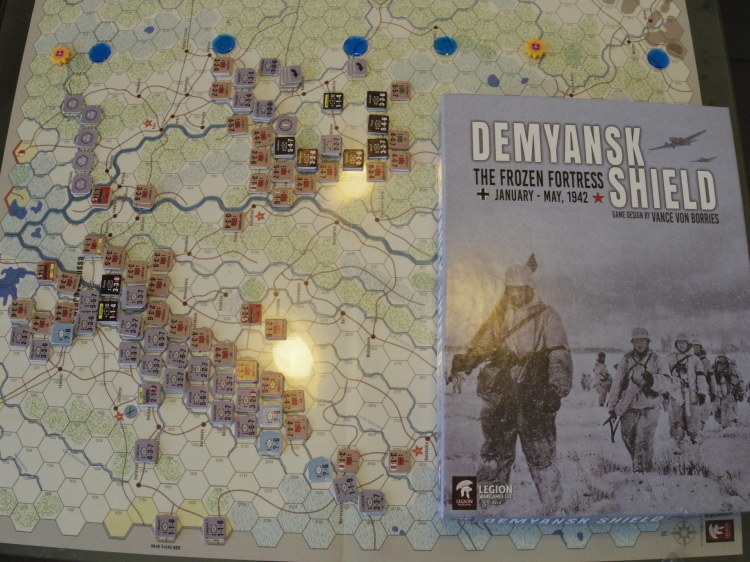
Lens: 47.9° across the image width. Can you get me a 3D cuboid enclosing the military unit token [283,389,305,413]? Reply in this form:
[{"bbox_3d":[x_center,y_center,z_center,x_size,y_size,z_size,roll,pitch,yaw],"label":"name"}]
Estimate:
[{"bbox_3d":[-0.055,0.083,0.581,0.015,0.003,0.015,1,73,0],"label":"military unit token"}]

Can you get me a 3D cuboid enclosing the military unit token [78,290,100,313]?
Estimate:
[{"bbox_3d":[-0.206,0.015,0.611,0.015,0.003,0.015,1,73,1],"label":"military unit token"}]

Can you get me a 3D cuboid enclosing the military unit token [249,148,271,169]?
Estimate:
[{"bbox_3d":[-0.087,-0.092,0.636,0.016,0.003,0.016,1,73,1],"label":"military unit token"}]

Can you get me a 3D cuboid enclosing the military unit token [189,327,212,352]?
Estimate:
[{"bbox_3d":[-0.122,0.042,0.592,0.015,0.003,0.015,1,73,1],"label":"military unit token"}]

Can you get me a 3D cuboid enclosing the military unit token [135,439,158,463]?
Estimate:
[{"bbox_3d":[-0.159,0.118,0.587,0.015,0.003,0.015,-1,72,1],"label":"military unit token"}]

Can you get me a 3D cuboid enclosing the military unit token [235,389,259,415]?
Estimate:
[{"bbox_3d":[-0.089,0.083,0.584,0.016,0.004,0.016,1,73,1],"label":"military unit token"}]

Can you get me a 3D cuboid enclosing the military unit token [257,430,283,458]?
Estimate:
[{"bbox_3d":[-0.071,0.110,0.572,0.016,0.004,0.016,1,73,0],"label":"military unit token"}]

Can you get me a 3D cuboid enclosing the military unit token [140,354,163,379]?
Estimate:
[{"bbox_3d":[-0.156,0.060,0.591,0.015,0.004,0.015,1,73,1],"label":"military unit token"}]

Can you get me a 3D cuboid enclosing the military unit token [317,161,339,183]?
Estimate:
[{"bbox_3d":[-0.037,-0.084,0.648,0.015,0.003,0.015,1,73,2],"label":"military unit token"}]

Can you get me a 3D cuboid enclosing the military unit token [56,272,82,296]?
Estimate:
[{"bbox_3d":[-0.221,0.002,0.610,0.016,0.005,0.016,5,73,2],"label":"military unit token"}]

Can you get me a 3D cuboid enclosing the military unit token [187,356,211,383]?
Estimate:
[{"bbox_3d":[-0.123,0.062,0.591,0.016,0.003,0.016,1,73,1],"label":"military unit token"}]

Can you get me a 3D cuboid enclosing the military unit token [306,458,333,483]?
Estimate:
[{"bbox_3d":[-0.038,0.129,0.581,0.015,0.003,0.015,-2,72,1],"label":"military unit token"}]

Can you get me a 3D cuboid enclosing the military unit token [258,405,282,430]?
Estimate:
[{"bbox_3d":[-0.073,0.095,0.593,0.015,0.003,0.015,-1,72,1],"label":"military unit token"}]

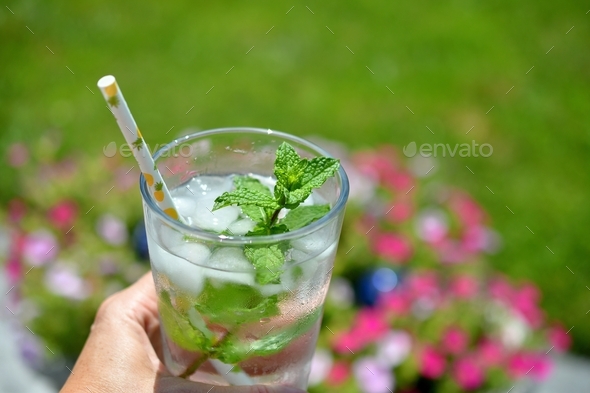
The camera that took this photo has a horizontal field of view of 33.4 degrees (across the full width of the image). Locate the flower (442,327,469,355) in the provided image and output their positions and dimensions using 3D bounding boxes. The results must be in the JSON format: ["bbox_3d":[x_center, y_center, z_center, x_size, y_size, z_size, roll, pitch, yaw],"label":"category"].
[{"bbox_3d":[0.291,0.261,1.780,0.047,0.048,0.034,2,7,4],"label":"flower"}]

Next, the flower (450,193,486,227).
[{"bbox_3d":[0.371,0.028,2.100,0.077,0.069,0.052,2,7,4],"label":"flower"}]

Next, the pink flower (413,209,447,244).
[{"bbox_3d":[0.260,0.055,1.870,0.062,0.052,0.045,0,32,0],"label":"pink flower"}]

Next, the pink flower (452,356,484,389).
[{"bbox_3d":[0.277,0.283,1.570,0.052,0.044,0.040,0,32,0],"label":"pink flower"}]

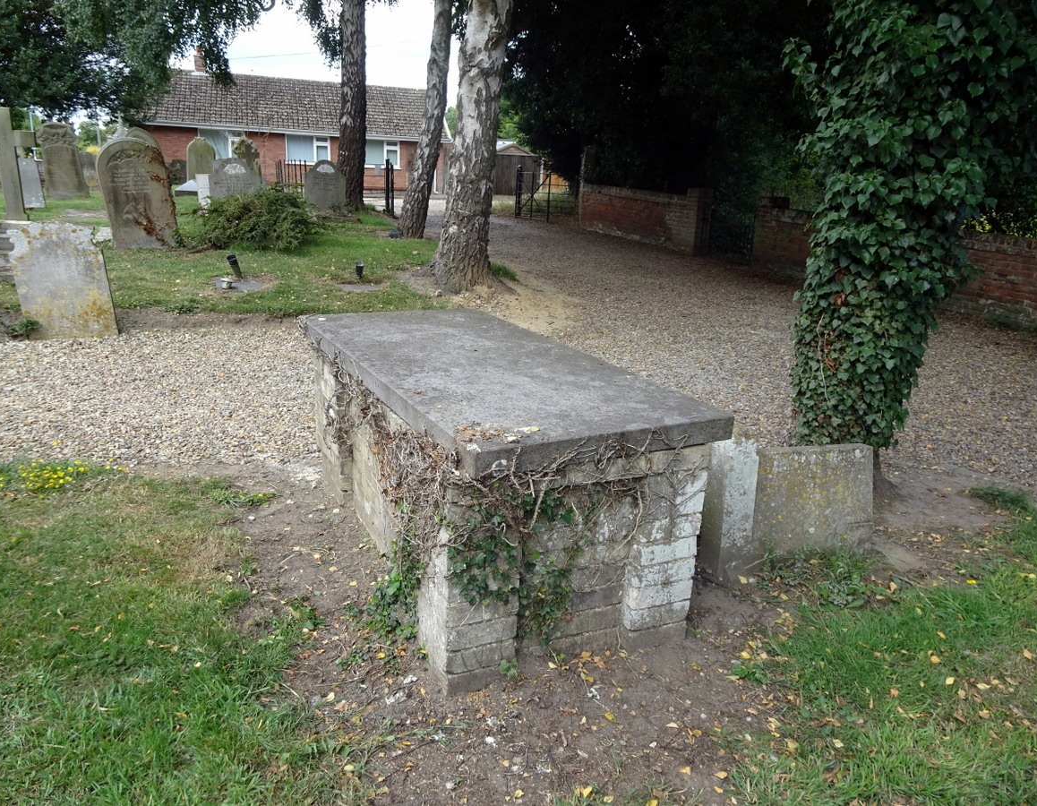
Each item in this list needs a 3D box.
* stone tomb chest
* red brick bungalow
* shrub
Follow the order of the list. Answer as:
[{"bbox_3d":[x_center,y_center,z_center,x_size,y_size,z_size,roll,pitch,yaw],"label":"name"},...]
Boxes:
[{"bbox_3d":[-0.206,0.181,3.138,0.981,0.773,2.037,-6,19,-26],"label":"stone tomb chest"},{"bbox_3d":[-10.025,-12.238,34.262,12.350,4.882,7.854,-3,18,-19],"label":"red brick bungalow"},{"bbox_3d":[-3.822,-2.758,10.941,1.720,0.796,1.400,-3,18,-19],"label":"shrub"}]

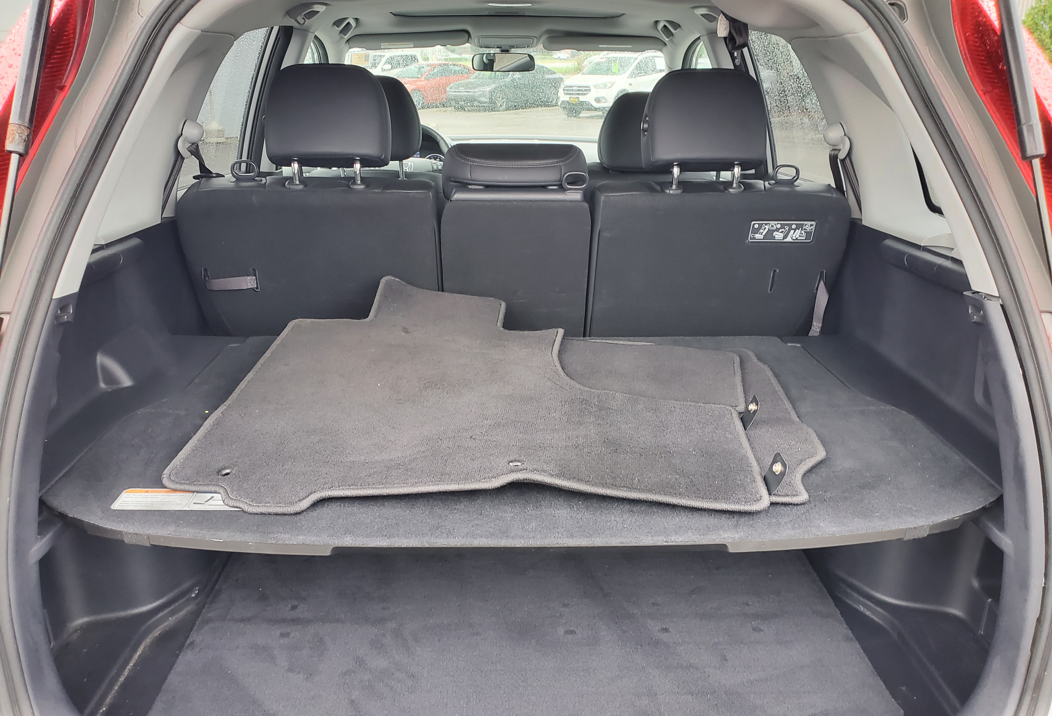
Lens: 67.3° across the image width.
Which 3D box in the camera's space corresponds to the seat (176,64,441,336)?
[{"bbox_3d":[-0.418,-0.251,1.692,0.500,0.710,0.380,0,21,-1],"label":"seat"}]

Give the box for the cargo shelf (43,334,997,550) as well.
[{"bbox_3d":[-0.008,0.104,1.299,1.280,0.035,0.765,0,21,-1],"label":"cargo shelf"}]

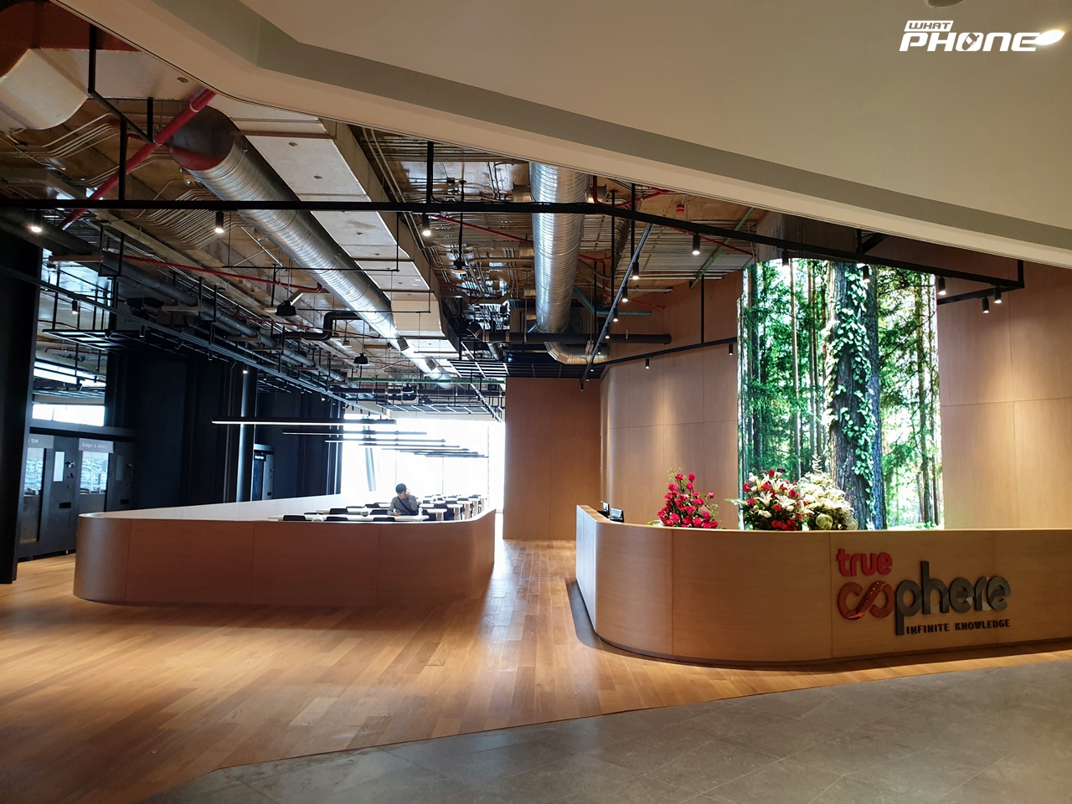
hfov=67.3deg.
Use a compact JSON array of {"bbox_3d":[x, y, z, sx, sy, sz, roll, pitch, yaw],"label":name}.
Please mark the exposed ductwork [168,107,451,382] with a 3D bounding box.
[{"bbox_3d":[-2.530,-1.293,13.820,0.540,0.540,15.200,1,-6,1],"label":"exposed ductwork"}]

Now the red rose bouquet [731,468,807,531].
[{"bbox_3d":[1.992,0.881,6.877,0.630,0.620,0.520,1,-6,1],"label":"red rose bouquet"}]

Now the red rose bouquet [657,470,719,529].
[{"bbox_3d":[1.309,0.885,6.934,0.510,0.600,0.460,1,-6,1],"label":"red rose bouquet"}]

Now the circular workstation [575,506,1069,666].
[{"bbox_3d":[3.030,1.833,9.184,5.200,1.050,5.400,3,-6,-16],"label":"circular workstation"}]

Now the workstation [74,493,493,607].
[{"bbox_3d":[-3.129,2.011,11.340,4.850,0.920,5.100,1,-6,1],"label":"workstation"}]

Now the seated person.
[{"bbox_3d":[-2.320,2.113,14.185,0.530,1.300,0.720,-1,-6,15],"label":"seated person"}]

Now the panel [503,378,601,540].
[{"bbox_3d":[0.397,1.382,19.576,2.350,3.920,0.150,1,-6,1],"label":"panel"}]

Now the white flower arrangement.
[{"bbox_3d":[2.545,0.914,7.019,0.500,0.600,0.470,1,-6,1],"label":"white flower arrangement"}]

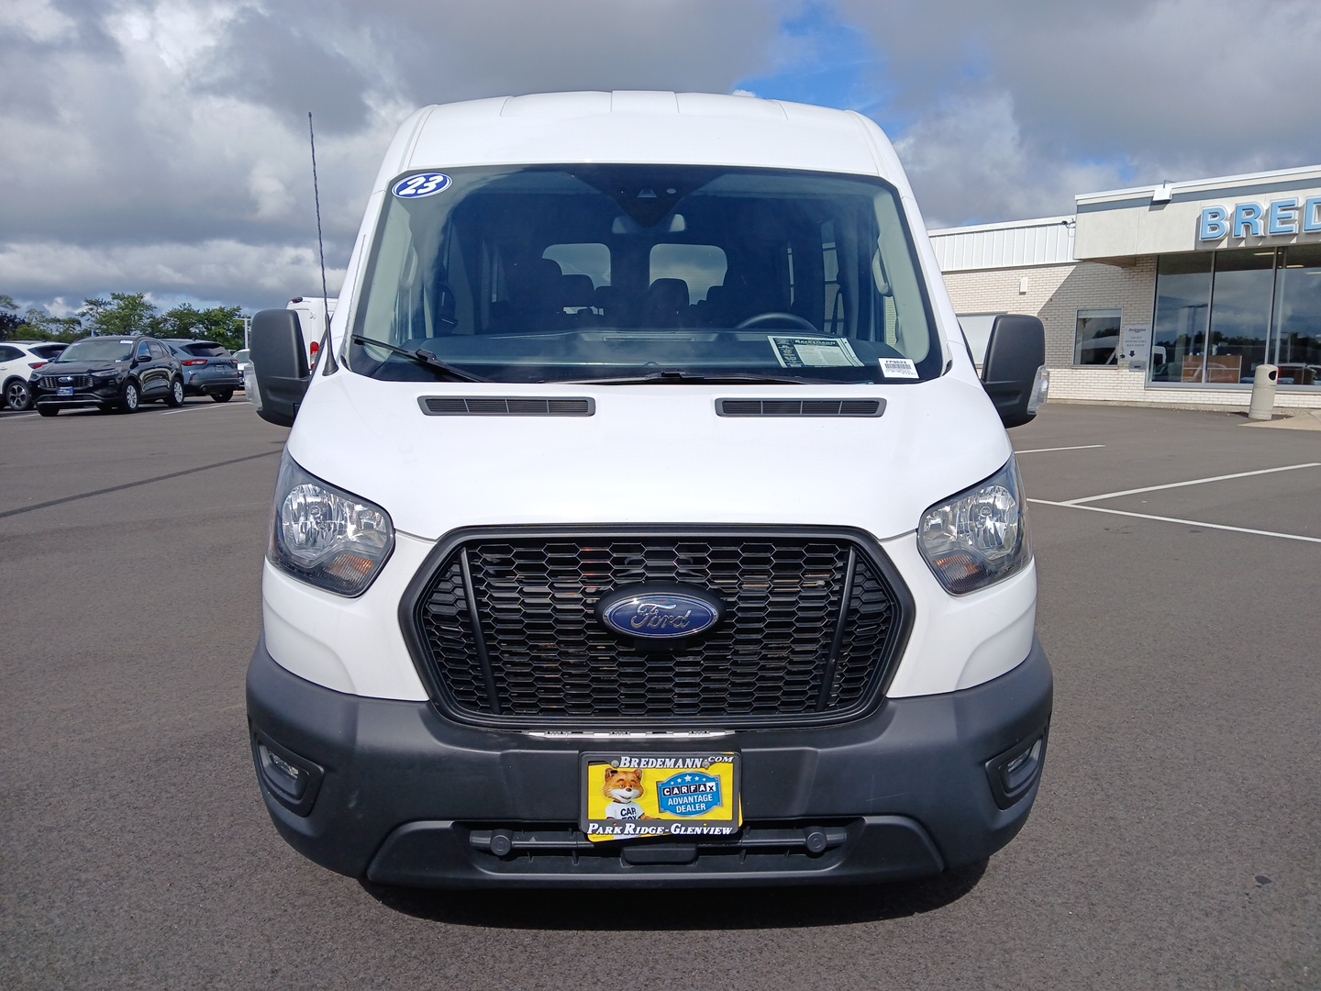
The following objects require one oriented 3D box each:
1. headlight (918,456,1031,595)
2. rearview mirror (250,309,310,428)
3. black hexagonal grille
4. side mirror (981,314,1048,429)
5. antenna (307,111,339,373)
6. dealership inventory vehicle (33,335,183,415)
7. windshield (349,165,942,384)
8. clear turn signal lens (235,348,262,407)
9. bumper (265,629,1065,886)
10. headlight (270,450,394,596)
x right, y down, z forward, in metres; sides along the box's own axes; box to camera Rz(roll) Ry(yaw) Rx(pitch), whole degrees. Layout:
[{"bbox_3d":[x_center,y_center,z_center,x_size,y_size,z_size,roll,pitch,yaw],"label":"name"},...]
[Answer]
[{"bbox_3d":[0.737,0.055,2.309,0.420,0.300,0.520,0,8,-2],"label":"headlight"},{"bbox_3d":[-1.132,-0.384,2.998,0.240,0.370,0.200,0,8,-2],"label":"rearview mirror"},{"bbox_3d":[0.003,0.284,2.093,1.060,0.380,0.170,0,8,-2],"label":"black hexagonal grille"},{"bbox_3d":[1.106,-0.386,3.096,0.230,0.365,0.190,0,8,-2],"label":"side mirror"},{"bbox_3d":[-1.000,-0.748,2.920,0.045,0.769,0.050,-4,1,-1],"label":"antenna"},{"bbox_3d":[-12.459,-2.796,22.640,1.930,1.680,4.580,-1,8,-6],"label":"dealership inventory vehicle"},{"bbox_3d":[-0.029,-0.639,2.945,1.740,1.050,0.250,0,-36,-2],"label":"windshield"},{"bbox_3d":[-1.233,-0.351,2.970,0.073,0.173,0.070,0,9,-2],"label":"clear turn signal lens"},{"bbox_3d":[-0.002,0.565,2.245,2.010,0.400,0.580,0,8,-2],"label":"bumper"},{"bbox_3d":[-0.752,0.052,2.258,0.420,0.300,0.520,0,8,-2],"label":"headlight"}]

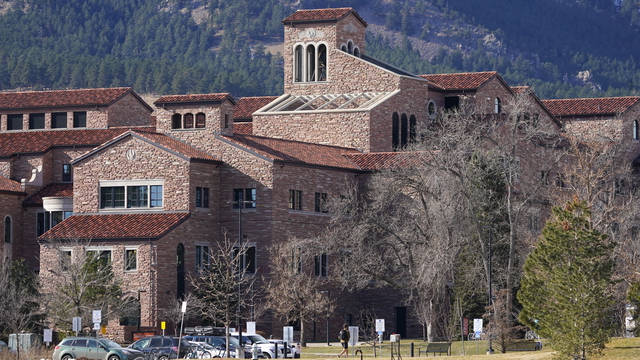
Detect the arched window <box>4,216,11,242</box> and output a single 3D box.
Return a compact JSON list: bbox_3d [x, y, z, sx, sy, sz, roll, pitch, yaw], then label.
[{"bbox_3d":[-24.709,3.921,297.000,0.250,2.150,0.900,-2,-4,28],"label":"arched window"}]

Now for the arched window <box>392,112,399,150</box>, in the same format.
[{"bbox_3d":[5.714,-3.676,283.000,0.250,2.900,1.050,-2,-4,28],"label":"arched window"}]

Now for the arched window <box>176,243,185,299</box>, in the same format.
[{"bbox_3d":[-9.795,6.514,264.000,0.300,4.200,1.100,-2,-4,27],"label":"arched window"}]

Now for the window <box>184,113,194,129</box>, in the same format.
[{"bbox_3d":[-9.427,-4.219,270.400,0.800,1.180,0.250,-2,-4,27],"label":"window"}]

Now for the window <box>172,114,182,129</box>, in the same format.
[{"bbox_3d":[-10.388,-4.282,273.500,0.860,1.150,0.250,-2,-4,28],"label":"window"}]

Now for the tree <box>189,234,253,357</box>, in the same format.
[{"bbox_3d":[-4.941,5.848,189.000,3.400,6.600,3.400,0,-3,0],"label":"tree"}]

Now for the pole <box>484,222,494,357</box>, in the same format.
[{"bbox_3d":[10.200,6.722,226.000,0.650,7.800,0.450,0,-3,0],"label":"pole"}]

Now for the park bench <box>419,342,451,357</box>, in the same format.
[{"bbox_3d":[5.972,8.839,193.000,1.550,0.850,0.650,3,-5,-44],"label":"park bench"}]

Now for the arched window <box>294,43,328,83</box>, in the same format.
[{"bbox_3d":[-0.650,-8.903,286.500,2.950,3.150,0.400,-2,-4,28],"label":"arched window"}]

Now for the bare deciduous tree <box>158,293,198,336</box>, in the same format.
[{"bbox_3d":[-9.139,8.912,243.000,2.700,3.200,2.700,0,-3,0],"label":"bare deciduous tree"}]

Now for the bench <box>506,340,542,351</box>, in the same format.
[{"bbox_3d":[13.787,11.362,254.000,2.300,0.850,0.650,-2,-4,28],"label":"bench"}]

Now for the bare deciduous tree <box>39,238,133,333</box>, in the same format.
[{"bbox_3d":[-14.636,7.019,236.000,5.800,6.600,5.800,0,-3,0],"label":"bare deciduous tree"}]

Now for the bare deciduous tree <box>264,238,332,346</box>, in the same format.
[{"bbox_3d":[-1.412,7.528,252.000,4.600,7.350,4.600,0,-3,0],"label":"bare deciduous tree"}]

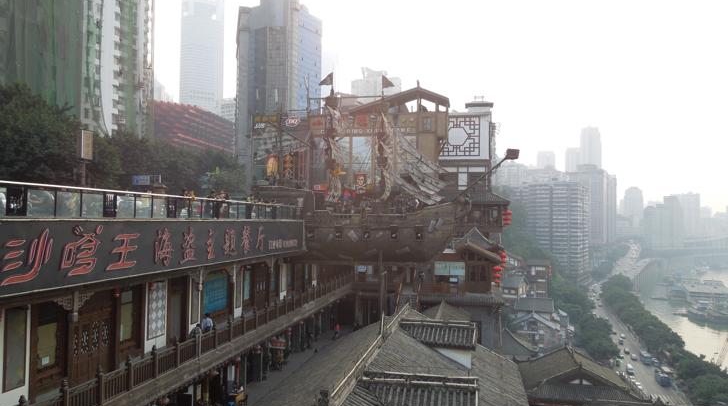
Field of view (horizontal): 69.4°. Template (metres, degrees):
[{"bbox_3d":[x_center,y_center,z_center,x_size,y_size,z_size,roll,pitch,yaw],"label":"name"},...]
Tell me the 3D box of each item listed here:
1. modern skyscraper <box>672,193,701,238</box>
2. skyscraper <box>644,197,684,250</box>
[{"bbox_3d":[705.000,27.000,1150.000,58.000,100.000,36.000,-1,-2,30],"label":"modern skyscraper"},{"bbox_3d":[502.910,34.837,882.000,53.454,89.162,40.000,0,-2,23],"label":"skyscraper"}]

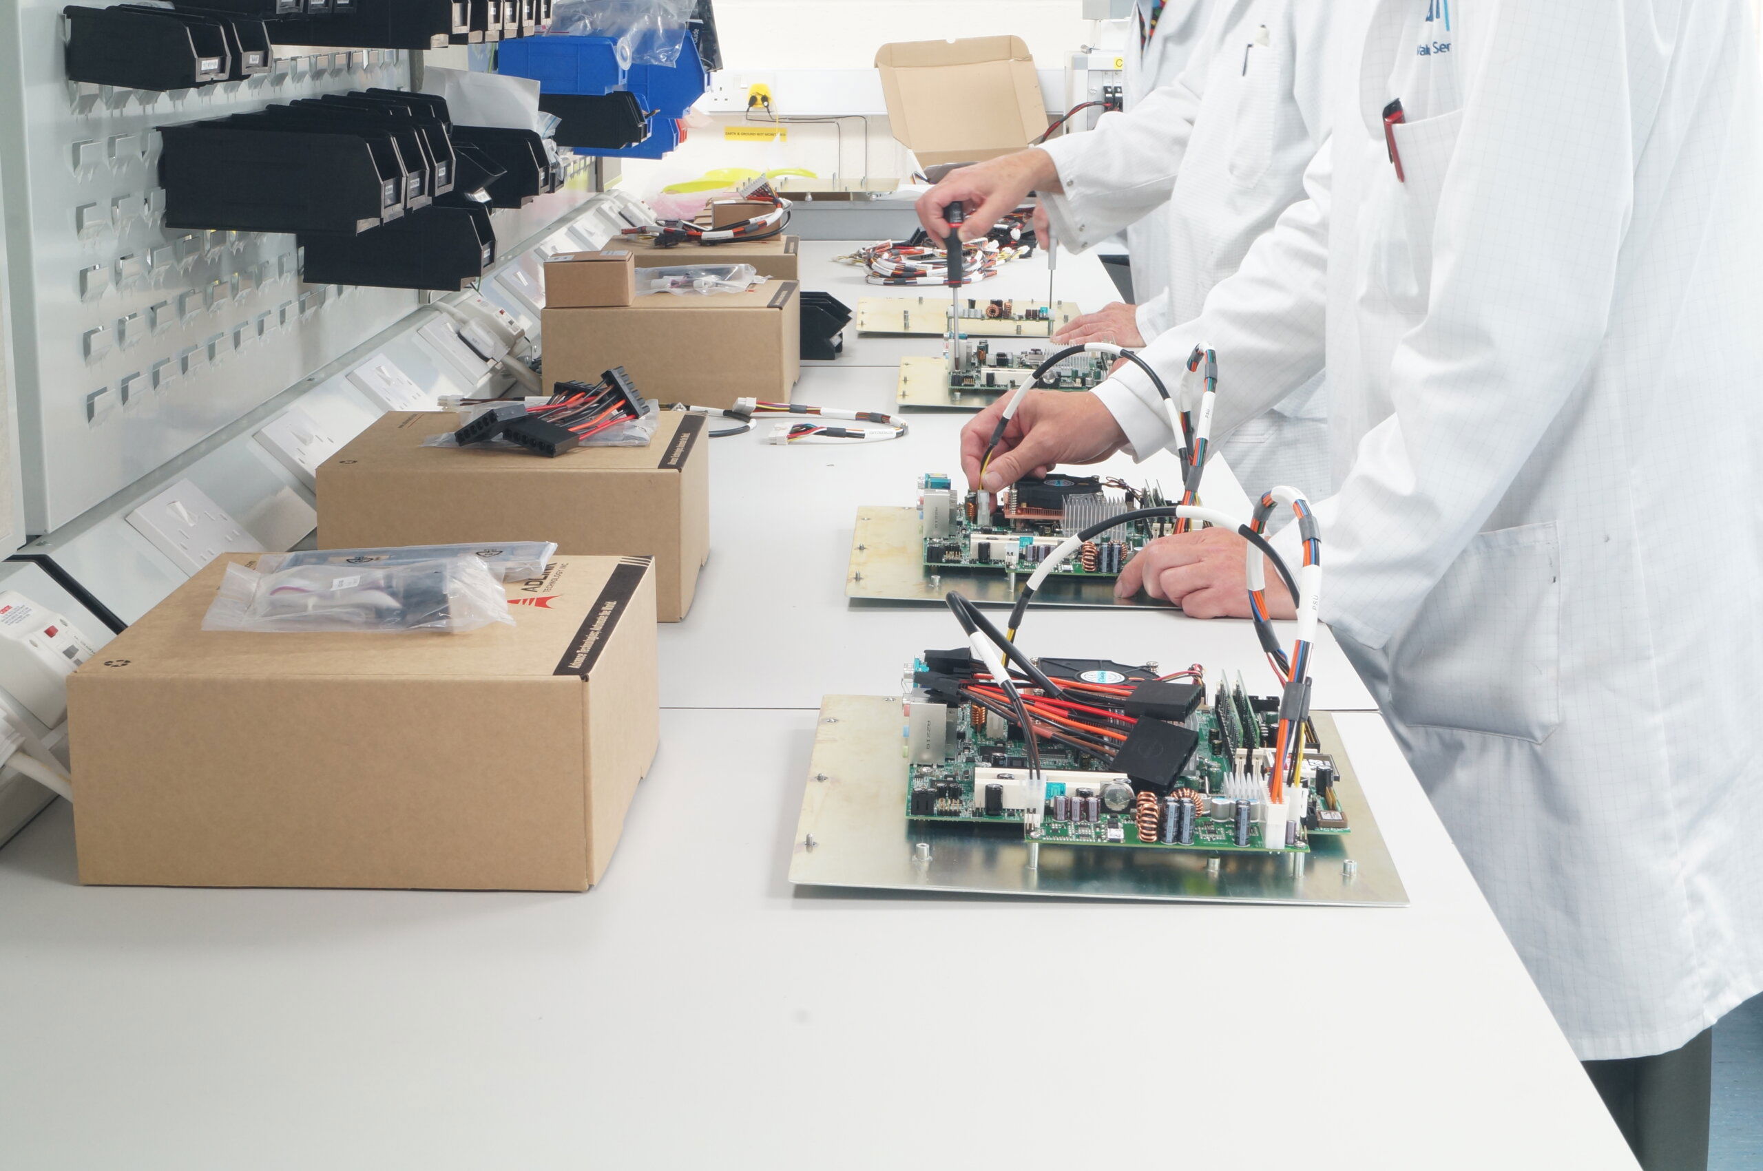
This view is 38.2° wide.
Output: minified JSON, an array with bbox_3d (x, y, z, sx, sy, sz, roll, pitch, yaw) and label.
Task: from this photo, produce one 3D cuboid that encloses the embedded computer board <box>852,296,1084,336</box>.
[{"bbox_3d":[0.132,-0.391,3.714,0.329,0.014,0.356,1,13,0],"label":"embedded computer board"}]

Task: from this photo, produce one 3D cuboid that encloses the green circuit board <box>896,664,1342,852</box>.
[{"bbox_3d":[0.137,0.088,1.498,0.248,0.048,0.266,1,13,2],"label":"green circuit board"}]

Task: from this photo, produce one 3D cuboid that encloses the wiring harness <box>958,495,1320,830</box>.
[{"bbox_3d":[0.142,0.032,1.466,0.210,0.166,0.190,1,13,2],"label":"wiring harness"}]

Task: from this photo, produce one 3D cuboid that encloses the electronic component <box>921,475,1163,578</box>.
[{"bbox_3d":[0.157,-0.060,2.136,0.248,0.048,0.266,1,13,1],"label":"electronic component"}]

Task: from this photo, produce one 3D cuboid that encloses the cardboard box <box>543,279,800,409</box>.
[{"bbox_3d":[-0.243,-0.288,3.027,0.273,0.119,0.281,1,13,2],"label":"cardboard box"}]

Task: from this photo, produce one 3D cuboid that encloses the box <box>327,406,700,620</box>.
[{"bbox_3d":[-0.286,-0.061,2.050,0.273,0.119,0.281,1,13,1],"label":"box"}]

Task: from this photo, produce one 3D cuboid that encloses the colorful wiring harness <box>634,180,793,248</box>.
[{"bbox_3d":[-0.243,-0.532,3.629,0.232,0.088,0.170,0,13,0],"label":"colorful wiring harness"}]

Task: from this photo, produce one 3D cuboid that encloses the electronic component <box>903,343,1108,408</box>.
[{"bbox_3d":[0.185,-0.271,3.082,0.327,0.056,0.362,1,13,1],"label":"electronic component"}]

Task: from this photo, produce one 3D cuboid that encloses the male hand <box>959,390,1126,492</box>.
[{"bbox_3d":[0.138,-0.123,2.168,0.145,0.092,0.095,0,13,0],"label":"male hand"}]

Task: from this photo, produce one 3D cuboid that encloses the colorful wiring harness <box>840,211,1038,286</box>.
[{"bbox_3d":[0.098,-0.587,4.391,0.345,0.084,0.400,0,13,0],"label":"colorful wiring harness"}]

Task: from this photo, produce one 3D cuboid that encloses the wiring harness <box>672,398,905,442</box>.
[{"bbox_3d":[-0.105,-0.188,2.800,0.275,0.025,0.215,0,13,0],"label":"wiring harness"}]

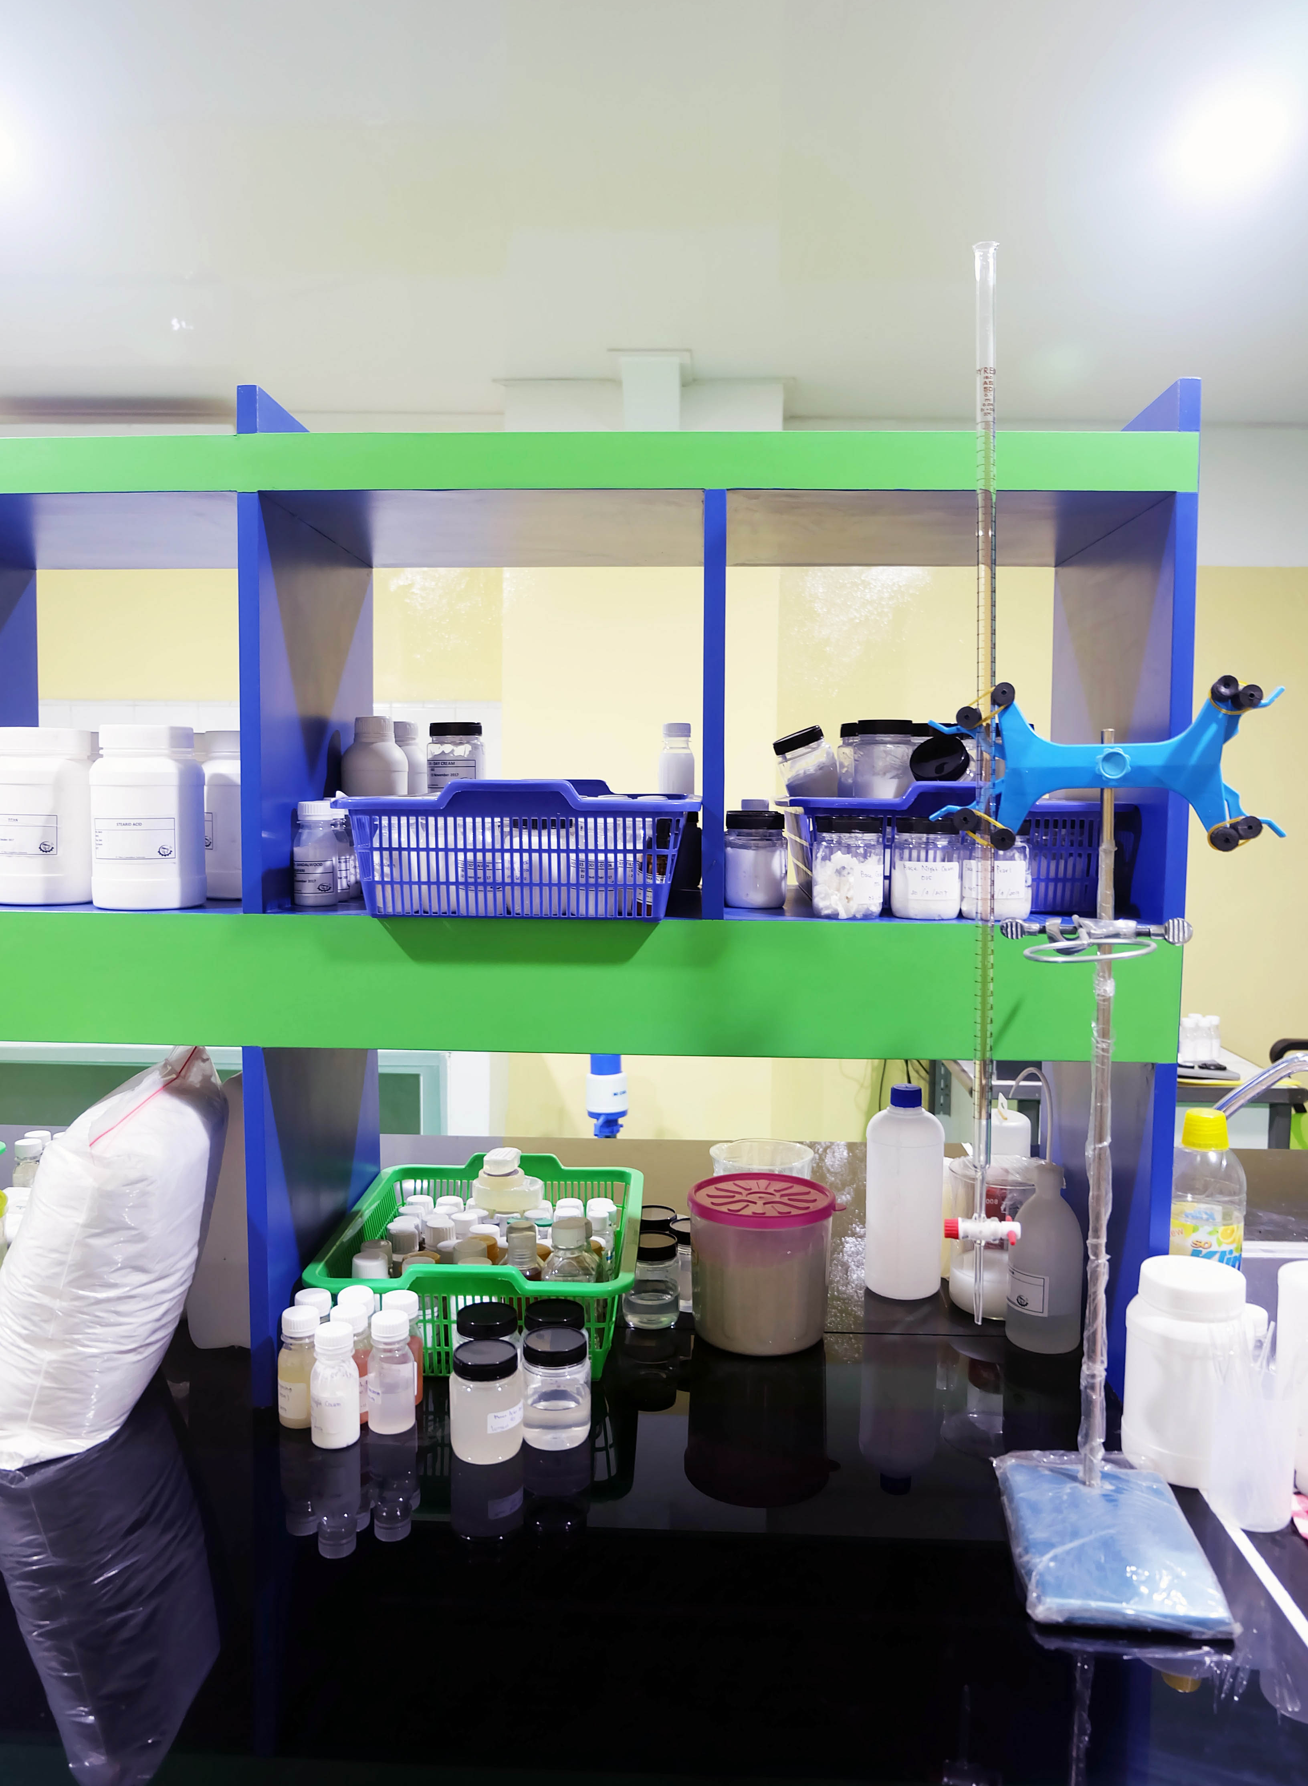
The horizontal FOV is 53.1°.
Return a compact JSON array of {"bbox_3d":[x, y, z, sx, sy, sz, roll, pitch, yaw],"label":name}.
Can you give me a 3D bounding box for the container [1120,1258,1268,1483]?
[{"bbox_3d":[0.441,0.391,1.080,0.098,0.159,0.098,2,4,15],"label":"container"}]

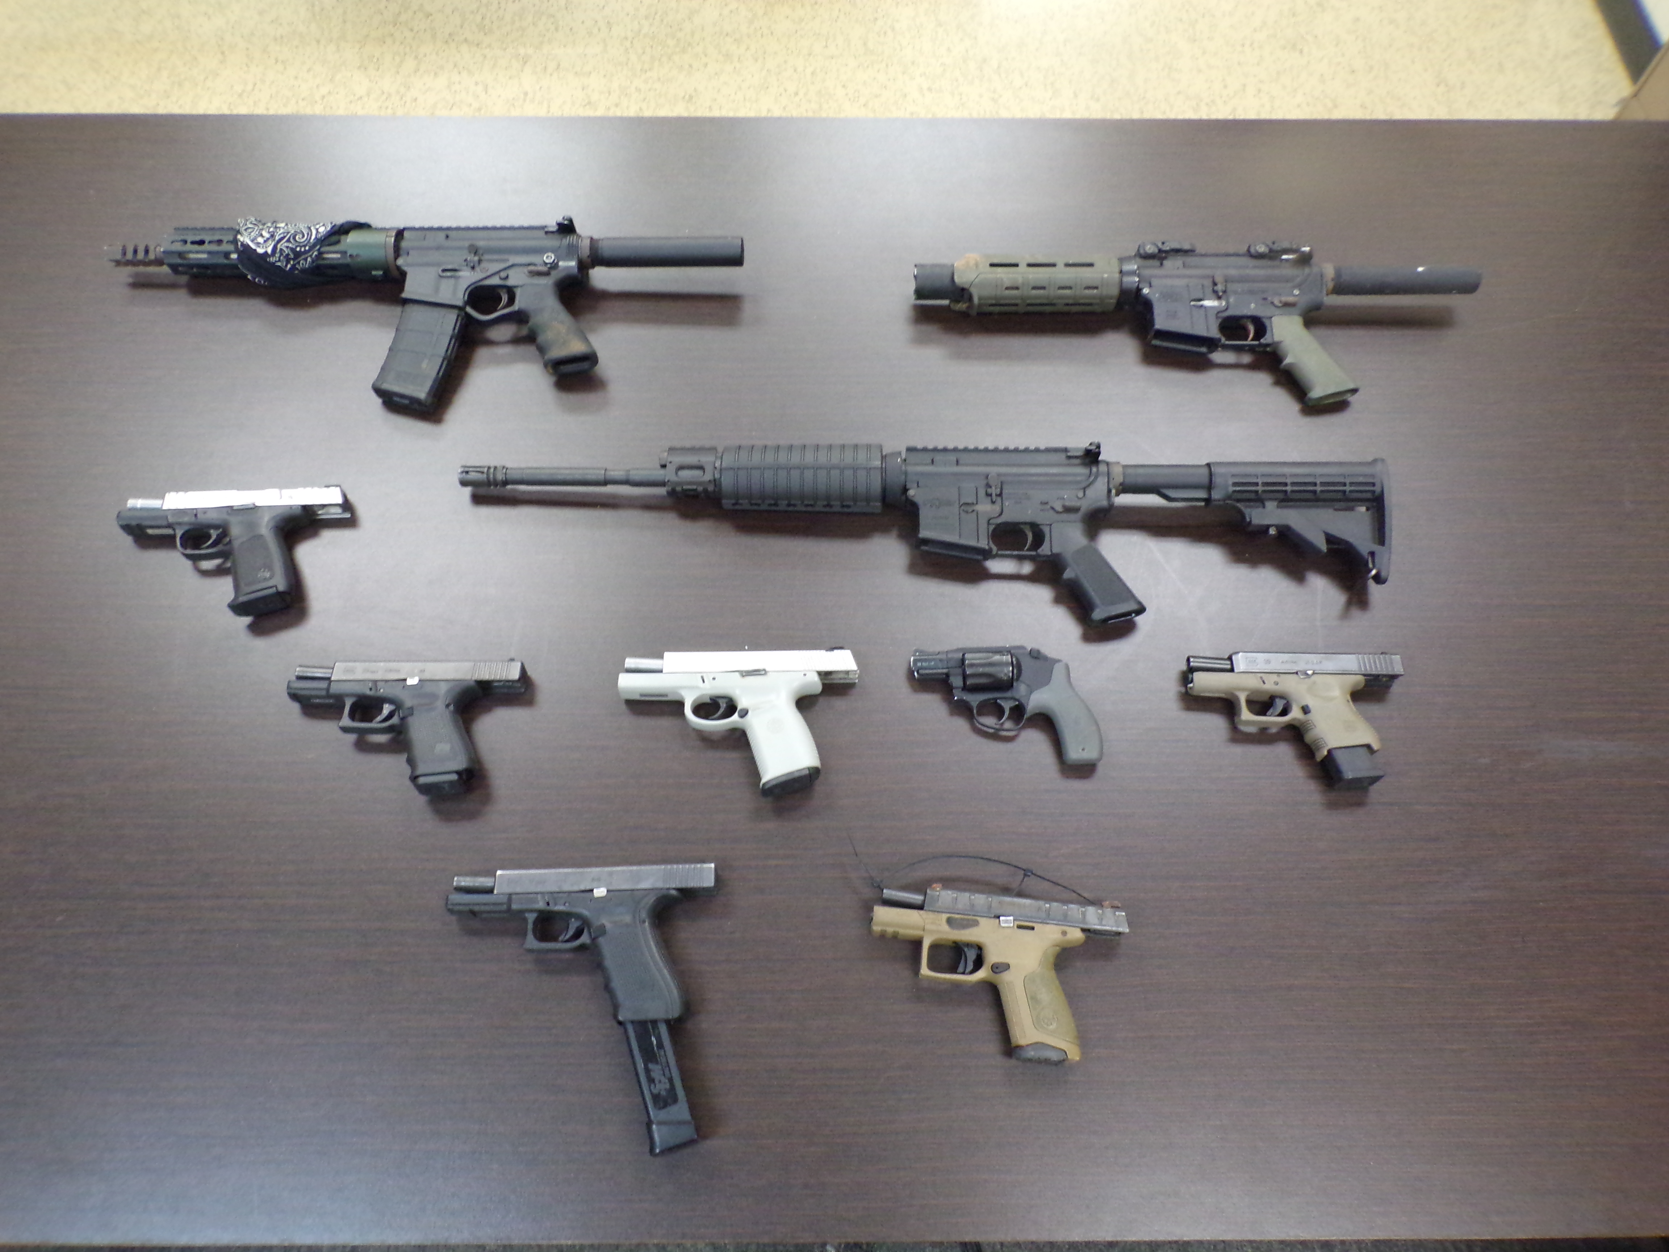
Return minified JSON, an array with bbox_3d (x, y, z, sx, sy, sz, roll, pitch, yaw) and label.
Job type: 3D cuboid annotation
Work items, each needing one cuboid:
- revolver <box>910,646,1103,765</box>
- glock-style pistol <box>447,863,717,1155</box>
[{"bbox_3d":[0.158,0.072,1.068,0.169,0.034,0.114,-1,65,-1],"label":"revolver"},{"bbox_3d":[-0.211,0.314,0.952,0.227,0.032,0.225,-2,65,-1],"label":"glock-style pistol"}]

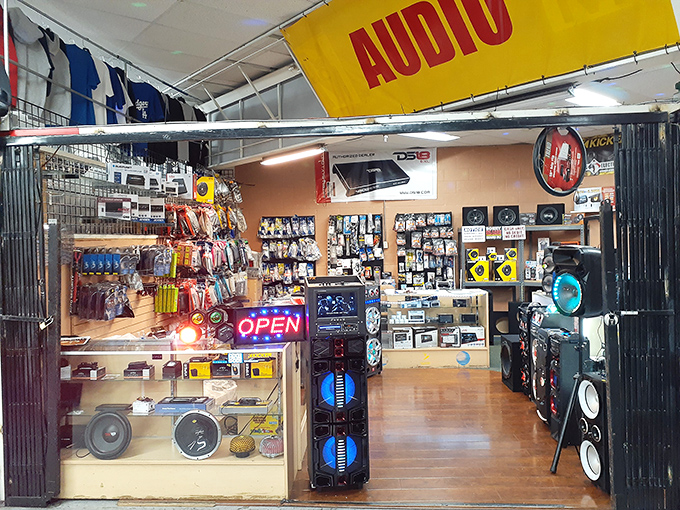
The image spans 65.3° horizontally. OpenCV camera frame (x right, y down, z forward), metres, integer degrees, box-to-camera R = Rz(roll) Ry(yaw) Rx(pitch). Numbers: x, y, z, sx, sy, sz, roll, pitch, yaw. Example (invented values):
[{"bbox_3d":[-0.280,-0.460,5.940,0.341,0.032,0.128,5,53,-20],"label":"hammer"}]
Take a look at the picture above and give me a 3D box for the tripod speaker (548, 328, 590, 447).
[{"bbox_3d":[1.849,1.086,4.253,0.235,0.850,0.235,-1,1,-4],"label":"tripod speaker"}]

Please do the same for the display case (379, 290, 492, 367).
[{"bbox_3d":[1.096,0.975,7.105,1.660,0.960,0.530,-1,1,4],"label":"display case"}]

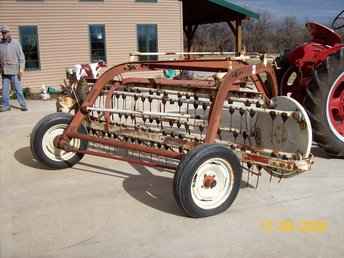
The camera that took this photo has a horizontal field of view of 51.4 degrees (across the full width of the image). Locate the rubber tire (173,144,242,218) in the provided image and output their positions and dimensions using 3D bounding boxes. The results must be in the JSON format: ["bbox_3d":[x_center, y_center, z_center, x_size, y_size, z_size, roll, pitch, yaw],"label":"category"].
[{"bbox_3d":[0.321,0.452,3.085,0.655,0.655,0.163,-7,16,-29],"label":"rubber tire"}]

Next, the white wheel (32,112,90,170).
[{"bbox_3d":[-1.301,0.147,4.180,0.655,0.655,0.163,-7,16,-31],"label":"white wheel"}]

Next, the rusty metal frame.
[{"bbox_3d":[-0.099,-0.257,4.075,2.100,1.050,1.400,13,18,39],"label":"rusty metal frame"}]

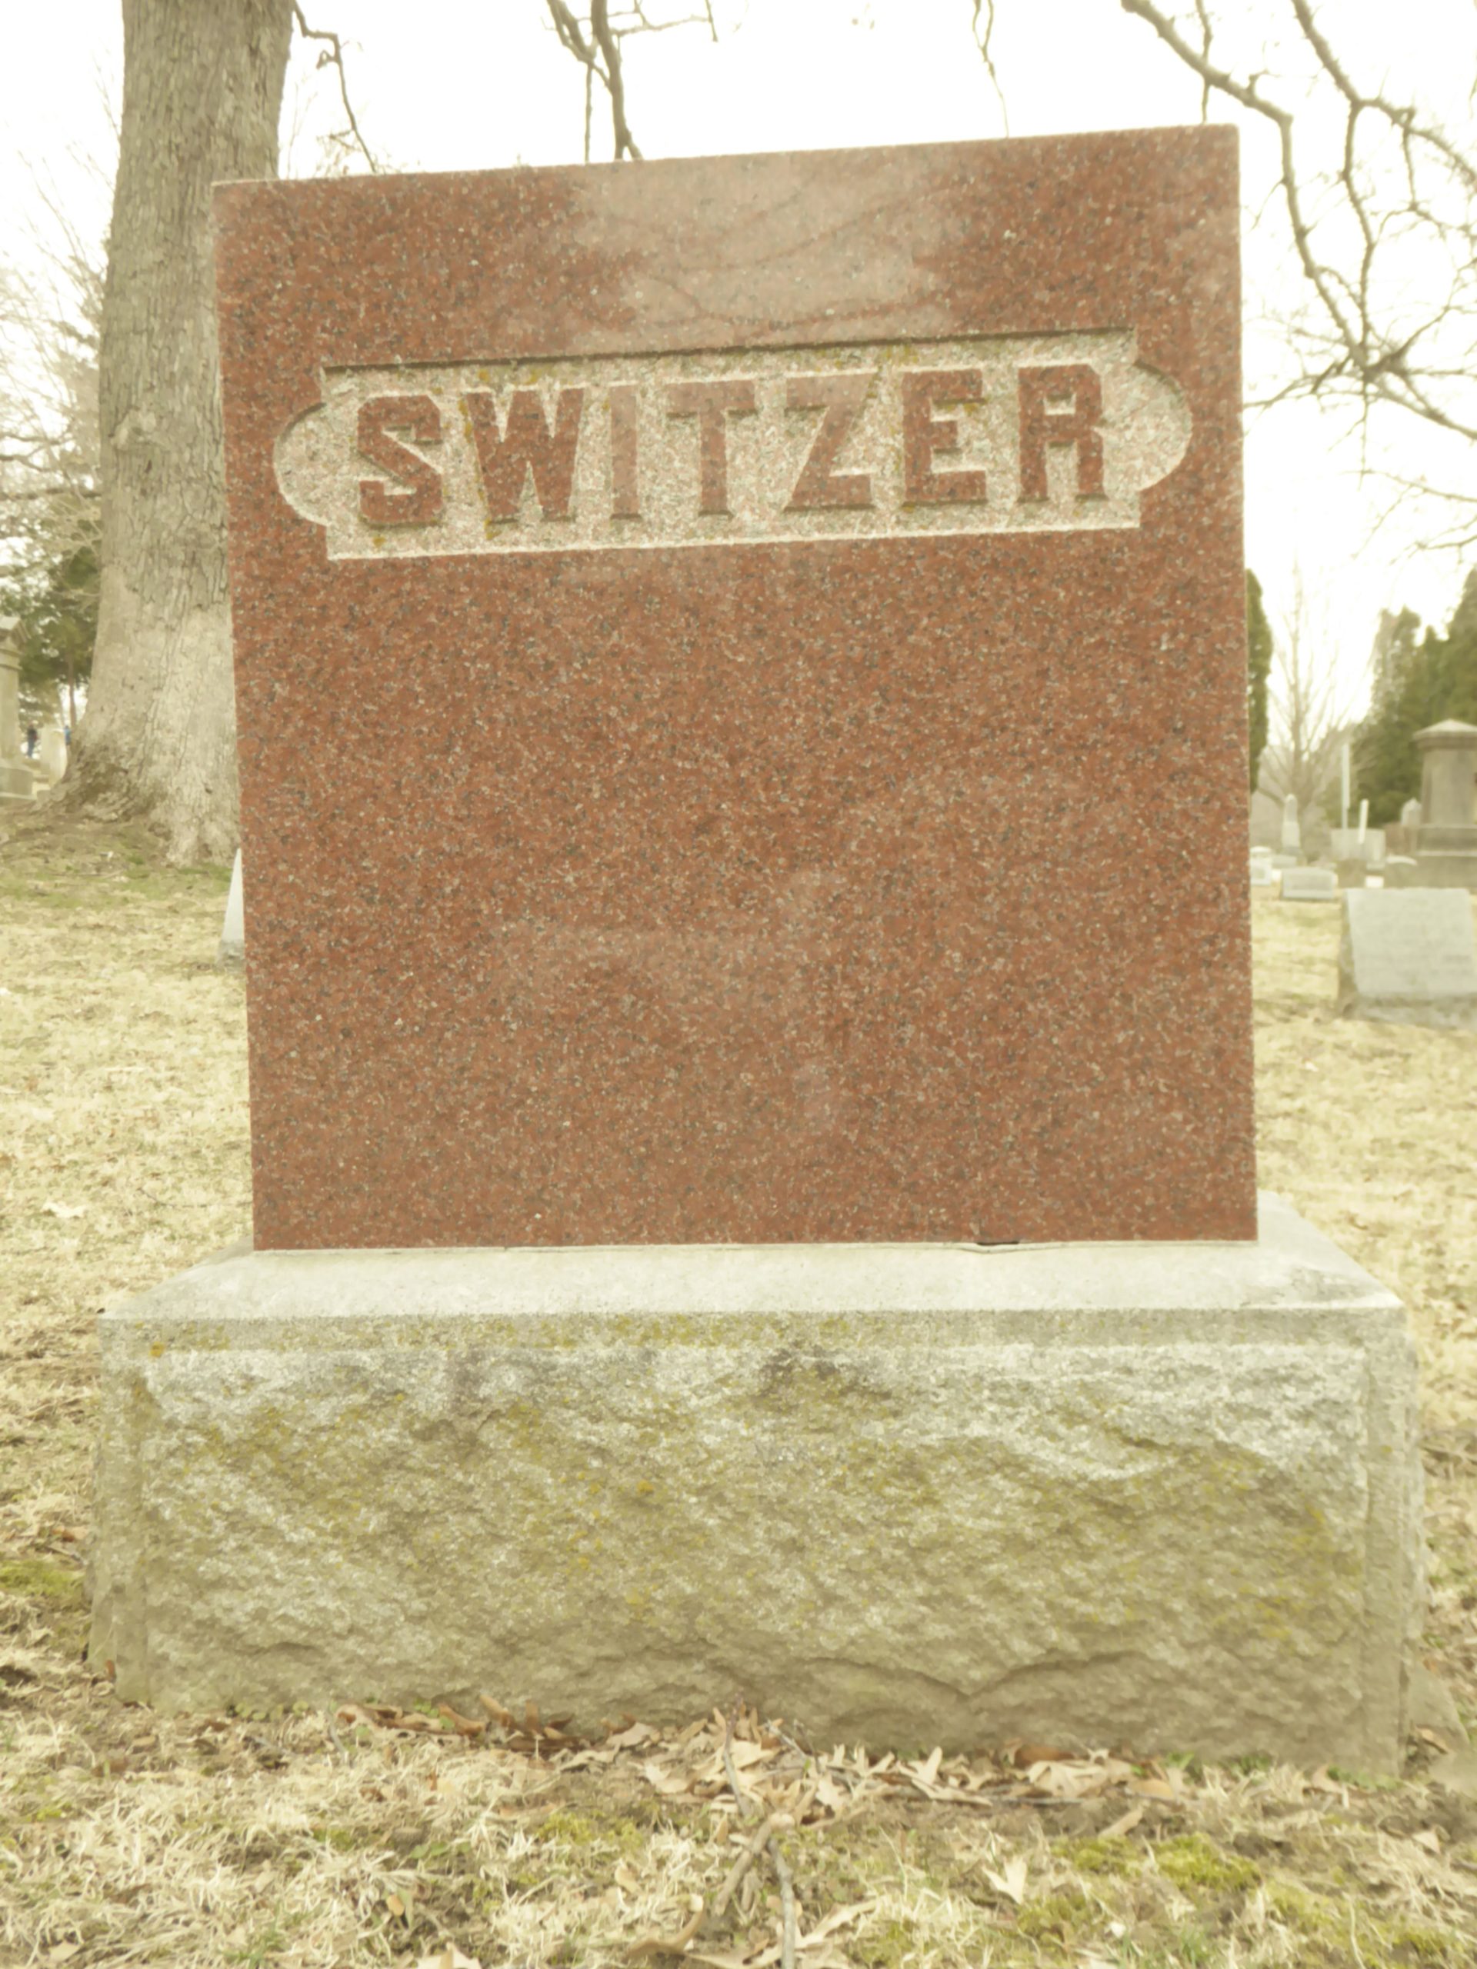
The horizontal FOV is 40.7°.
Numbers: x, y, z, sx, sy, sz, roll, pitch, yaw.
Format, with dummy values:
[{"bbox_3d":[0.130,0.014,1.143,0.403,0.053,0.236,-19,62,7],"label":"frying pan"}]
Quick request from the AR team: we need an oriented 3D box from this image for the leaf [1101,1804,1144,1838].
[{"bbox_3d":[0.314,0.682,1.620,0.025,0.014,0.055,1,3,30],"label":"leaf"}]

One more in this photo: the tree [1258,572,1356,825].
[{"bbox_3d":[17.130,-8.600,60.000,2.900,7.500,2.900,0,3,16],"label":"tree"}]

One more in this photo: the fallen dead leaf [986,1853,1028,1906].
[{"bbox_3d":[0.204,0.678,1.510,0.031,0.017,0.048,-1,2,-12],"label":"fallen dead leaf"}]

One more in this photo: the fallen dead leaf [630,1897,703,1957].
[{"bbox_3d":[-0.051,0.667,1.410,0.048,0.020,0.048,0,2,14],"label":"fallen dead leaf"}]

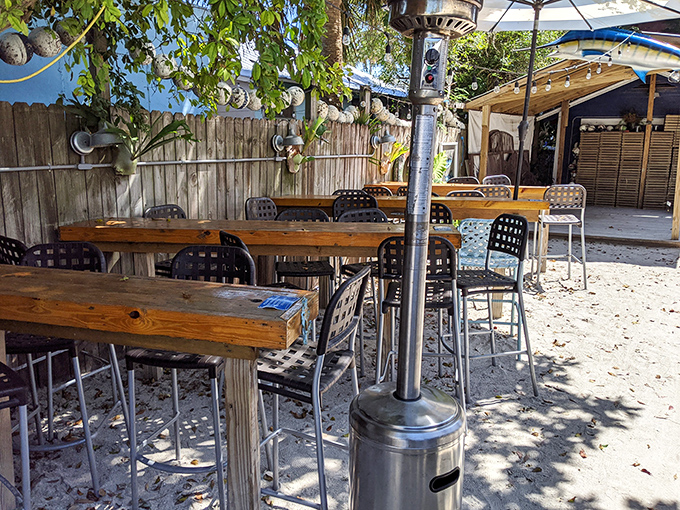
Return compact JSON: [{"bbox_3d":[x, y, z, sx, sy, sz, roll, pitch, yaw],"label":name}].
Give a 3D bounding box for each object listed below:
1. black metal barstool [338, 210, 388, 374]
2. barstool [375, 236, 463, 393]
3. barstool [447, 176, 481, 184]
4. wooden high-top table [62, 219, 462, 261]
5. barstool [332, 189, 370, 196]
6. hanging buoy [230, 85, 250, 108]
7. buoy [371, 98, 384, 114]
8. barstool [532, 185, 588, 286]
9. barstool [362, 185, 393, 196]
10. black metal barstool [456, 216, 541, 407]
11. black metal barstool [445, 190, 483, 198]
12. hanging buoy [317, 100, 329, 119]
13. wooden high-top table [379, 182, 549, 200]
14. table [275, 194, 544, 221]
[{"bbox_3d":[0.283,0.264,3.865,0.465,1.130,0.500,-8,15,-32],"label":"black metal barstool"},{"bbox_3d":[0.476,0.402,3.070,0.520,1.120,0.490,2,12,11],"label":"barstool"},{"bbox_3d":[1.616,-0.418,6.950,0.530,1.120,0.490,2,12,10],"label":"barstool"},{"bbox_3d":[-0.519,0.325,3.668,2.560,1.085,0.410,1,13,3],"label":"wooden high-top table"},{"bbox_3d":[0.078,-0.089,5.434,0.530,1.120,0.490,2,12,11],"label":"barstool"},{"bbox_3d":[-0.905,-1.431,4.820,0.190,0.200,0.165,7,14,33],"label":"hanging buoy"},{"bbox_3d":[0.477,-1.890,6.750,0.190,0.190,0.180,0,13,0],"label":"buoy"},{"bbox_3d":[2.490,-0.232,6.026,0.530,1.120,0.490,1,12,9],"label":"barstool"},{"bbox_3d":[0.489,-0.223,6.038,0.465,1.130,0.500,6,14,24],"label":"barstool"},{"bbox_3d":[0.942,0.327,3.413,0.490,1.120,0.530,-3,12,-13],"label":"black metal barstool"},{"bbox_3d":[1.279,-0.030,5.210,0.465,1.130,0.500,-1,13,-8],"label":"black metal barstool"},{"bbox_3d":[-0.206,-1.600,5.852,0.190,0.200,0.165,7,14,33],"label":"hanging buoy"},{"bbox_3d":[1.606,-0.346,6.737,2.540,1.067,0.460,1,12,9],"label":"wooden high-top table"},{"bbox_3d":[0.559,0.010,5.074,2.600,1.100,0.370,1,13,3],"label":"table"}]

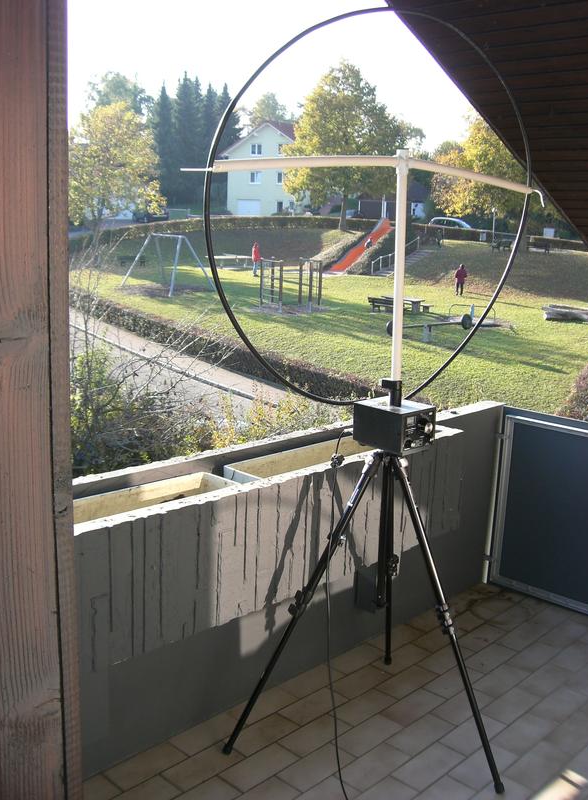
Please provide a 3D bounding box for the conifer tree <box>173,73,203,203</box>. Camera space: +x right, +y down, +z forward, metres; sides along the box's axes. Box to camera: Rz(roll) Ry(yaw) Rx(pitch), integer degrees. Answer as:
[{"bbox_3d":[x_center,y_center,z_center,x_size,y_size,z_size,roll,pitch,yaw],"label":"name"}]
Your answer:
[{"bbox_3d":[-12.127,-29.777,100.000,3.800,15.000,3.800,2,12,0],"label":"conifer tree"}]

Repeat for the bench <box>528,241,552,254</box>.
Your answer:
[{"bbox_3d":[15.034,-9.359,54.000,1.600,0.820,0.650,7,13,20],"label":"bench"}]

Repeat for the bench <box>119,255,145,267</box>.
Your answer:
[{"bbox_3d":[-9.011,-7.784,49.000,1.550,0.750,0.650,0,13,-11],"label":"bench"}]

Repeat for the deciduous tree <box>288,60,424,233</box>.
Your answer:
[{"bbox_3d":[3.930,-16.841,58.000,9.000,11.000,9.000,2,12,0],"label":"deciduous tree"}]

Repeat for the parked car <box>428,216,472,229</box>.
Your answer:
[{"bbox_3d":[11.770,-12.608,64.000,4.200,1.480,1.750,6,13,16],"label":"parked car"}]

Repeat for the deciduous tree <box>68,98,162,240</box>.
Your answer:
[{"bbox_3d":[-11.406,-14.296,54.000,7.000,8.400,6.800,2,12,0],"label":"deciduous tree"}]

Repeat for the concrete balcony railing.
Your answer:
[{"bbox_3d":[0.037,0.607,3.312,0.439,0.882,2.499,14,17,43],"label":"concrete balcony railing"}]

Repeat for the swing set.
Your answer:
[{"bbox_3d":[-5.441,-5.971,37.986,2.700,2.360,4.400,-6,15,-35],"label":"swing set"}]

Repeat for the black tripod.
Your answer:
[{"bbox_3d":[0.291,0.617,3.023,0.904,1.000,0.751,4,12,10],"label":"black tripod"}]

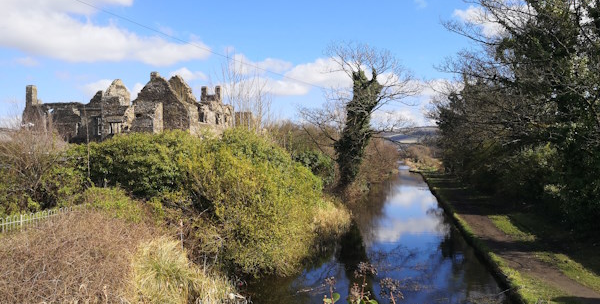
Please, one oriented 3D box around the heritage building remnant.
[{"bbox_3d":[-28.500,-4.800,77.000,32.000,13.000,17.000,0,1,6],"label":"heritage building remnant"}]

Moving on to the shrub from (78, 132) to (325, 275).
[{"bbox_3d":[-4.900,1.850,22.300,11.500,5.500,8.000,0,1,-6],"label":"shrub"}]

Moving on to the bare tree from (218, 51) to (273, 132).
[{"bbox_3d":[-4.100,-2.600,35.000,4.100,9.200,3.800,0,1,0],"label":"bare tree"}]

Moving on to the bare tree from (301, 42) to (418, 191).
[{"bbox_3d":[5.400,-2.900,43.000,10.600,13.700,9.500,0,1,0],"label":"bare tree"}]

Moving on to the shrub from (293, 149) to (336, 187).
[{"bbox_3d":[1.250,1.700,41.500,4.100,3.700,3.600,0,1,0],"label":"shrub"}]

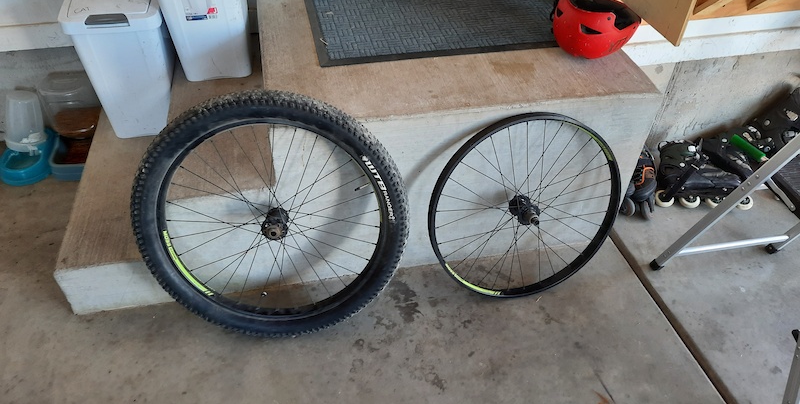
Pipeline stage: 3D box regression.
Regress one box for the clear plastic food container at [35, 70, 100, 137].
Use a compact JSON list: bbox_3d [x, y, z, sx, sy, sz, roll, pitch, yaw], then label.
[{"bbox_3d":[-1.216,-0.345,2.055,0.200,0.230,0.200,-7,44,-10],"label":"clear plastic food container"}]

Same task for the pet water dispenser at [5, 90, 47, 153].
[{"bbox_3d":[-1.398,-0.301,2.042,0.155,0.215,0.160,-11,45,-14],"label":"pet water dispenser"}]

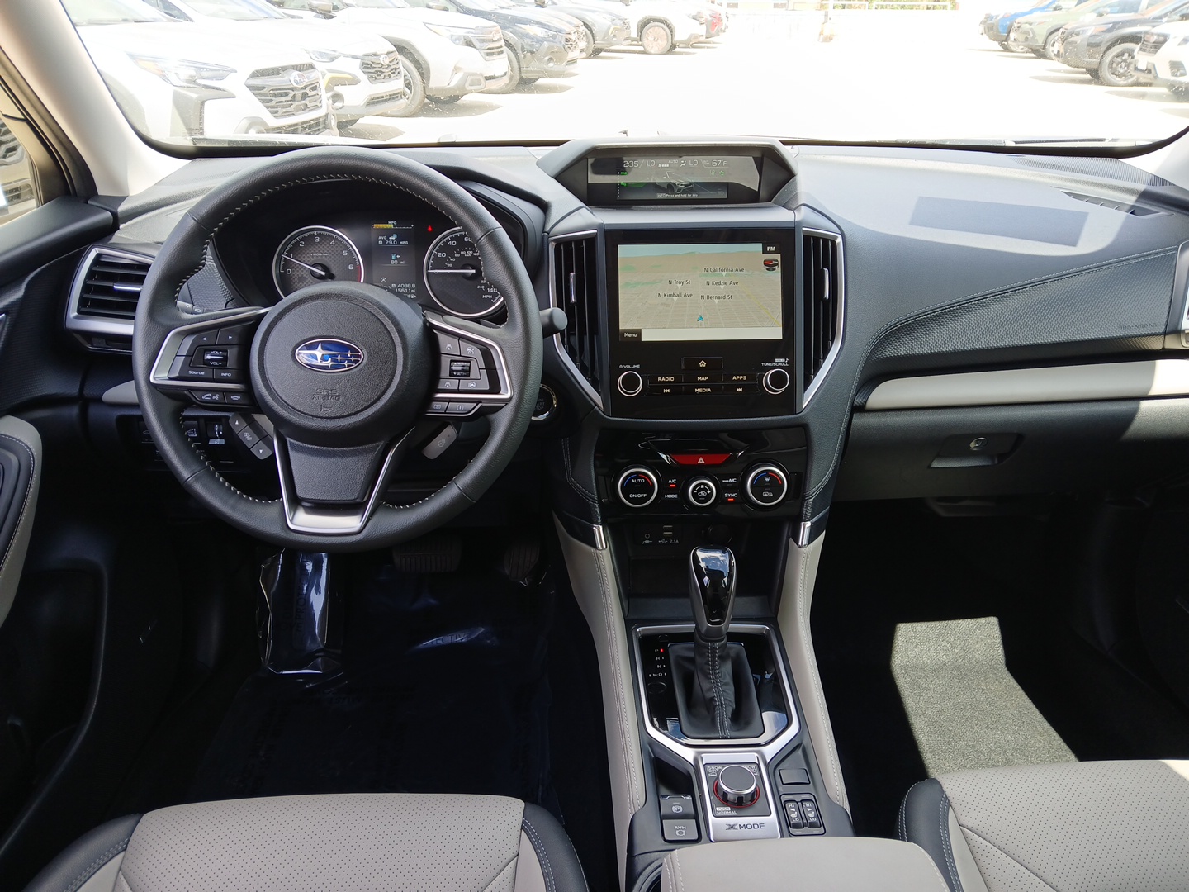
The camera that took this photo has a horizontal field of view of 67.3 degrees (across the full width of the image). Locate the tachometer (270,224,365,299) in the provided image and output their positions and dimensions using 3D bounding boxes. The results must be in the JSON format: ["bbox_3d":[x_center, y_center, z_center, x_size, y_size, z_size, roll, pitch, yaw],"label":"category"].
[{"bbox_3d":[-0.328,-0.209,1.065,0.107,0.106,0.025,-2,9,-1],"label":"tachometer"}]

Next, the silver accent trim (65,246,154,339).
[{"bbox_3d":[-0.519,-0.170,0.999,0.122,0.108,0.050,2,14,6],"label":"silver accent trim"}]

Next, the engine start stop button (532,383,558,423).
[{"bbox_3d":[-0.061,-0.049,0.984,0.041,0.041,0.016,-1,9,-3],"label":"engine start stop button"}]

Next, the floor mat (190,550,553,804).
[{"bbox_3d":[-0.292,0.338,1.295,0.480,0.110,0.610,-2,27,-1],"label":"floor mat"}]

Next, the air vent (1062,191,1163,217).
[{"bbox_3d":[0.662,-0.305,1.142,0.135,0.018,0.032,22,42,26],"label":"air vent"}]

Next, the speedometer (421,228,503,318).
[{"bbox_3d":[-0.152,-0.212,1.085,0.108,0.108,0.025,-1,9,-2],"label":"speedometer"}]

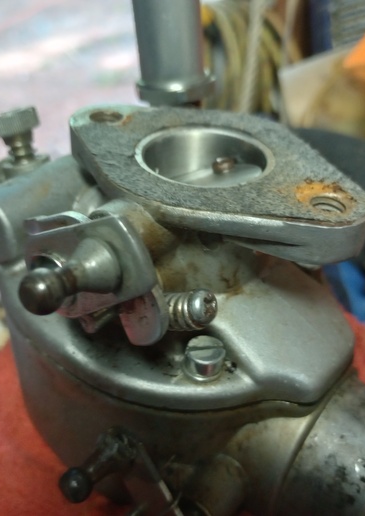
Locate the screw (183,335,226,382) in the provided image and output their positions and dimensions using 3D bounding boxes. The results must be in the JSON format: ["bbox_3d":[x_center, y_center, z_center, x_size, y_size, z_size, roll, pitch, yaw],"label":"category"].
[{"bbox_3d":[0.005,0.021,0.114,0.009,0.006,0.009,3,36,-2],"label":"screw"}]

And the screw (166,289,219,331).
[{"bbox_3d":[0.001,0.010,0.110,0.010,0.007,0.007,-9,23,39],"label":"screw"}]

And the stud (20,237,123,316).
[{"bbox_3d":[-0.024,0.004,0.114,0.012,0.012,0.021,30,43,31],"label":"stud"}]

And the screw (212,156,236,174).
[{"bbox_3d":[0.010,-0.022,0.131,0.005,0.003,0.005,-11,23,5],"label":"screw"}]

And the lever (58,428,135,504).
[{"bbox_3d":[-0.021,0.050,0.131,0.009,0.009,0.020,27,42,29],"label":"lever"}]

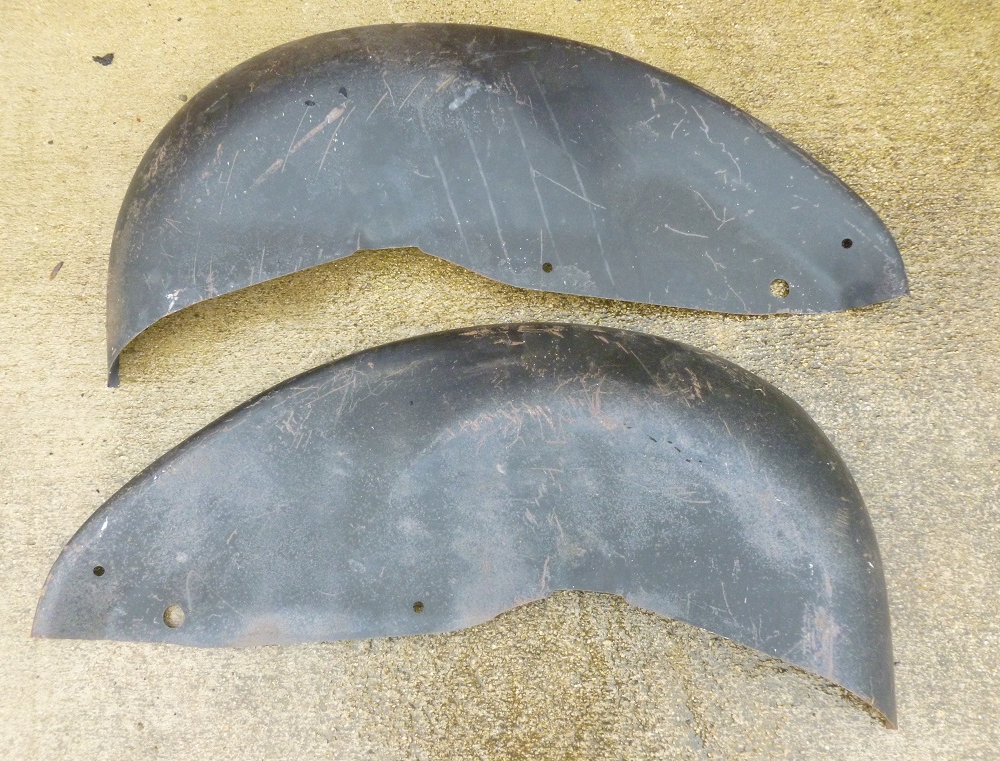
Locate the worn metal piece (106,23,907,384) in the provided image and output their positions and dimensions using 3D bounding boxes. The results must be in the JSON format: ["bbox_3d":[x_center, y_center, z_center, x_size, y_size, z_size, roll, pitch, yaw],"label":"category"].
[{"bbox_3d":[-0.016,-0.241,0.946,0.922,0.088,0.398,-6,79,0],"label":"worn metal piece"}]

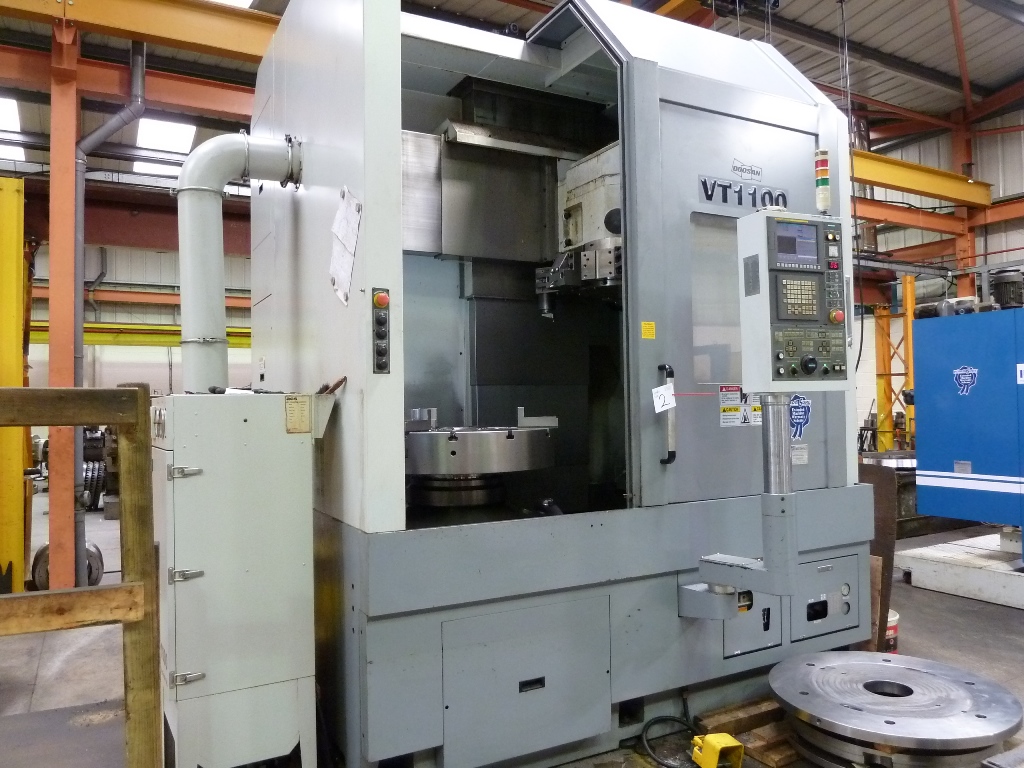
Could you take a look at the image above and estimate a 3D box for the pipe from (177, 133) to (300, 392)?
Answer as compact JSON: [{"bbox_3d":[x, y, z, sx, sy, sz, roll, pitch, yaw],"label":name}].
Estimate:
[{"bbox_3d":[-1.330,-0.596,3.646,0.575,1.302,0.210,0,-2,-28],"label":"pipe"}]

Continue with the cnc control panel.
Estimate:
[{"bbox_3d":[1.186,-0.333,3.120,0.410,0.726,0.179,0,-2,-22],"label":"cnc control panel"}]

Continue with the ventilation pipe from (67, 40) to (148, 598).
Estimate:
[{"bbox_3d":[-3.630,-0.682,6.673,0.587,4.990,0.120,0,-2,-28],"label":"ventilation pipe"}]

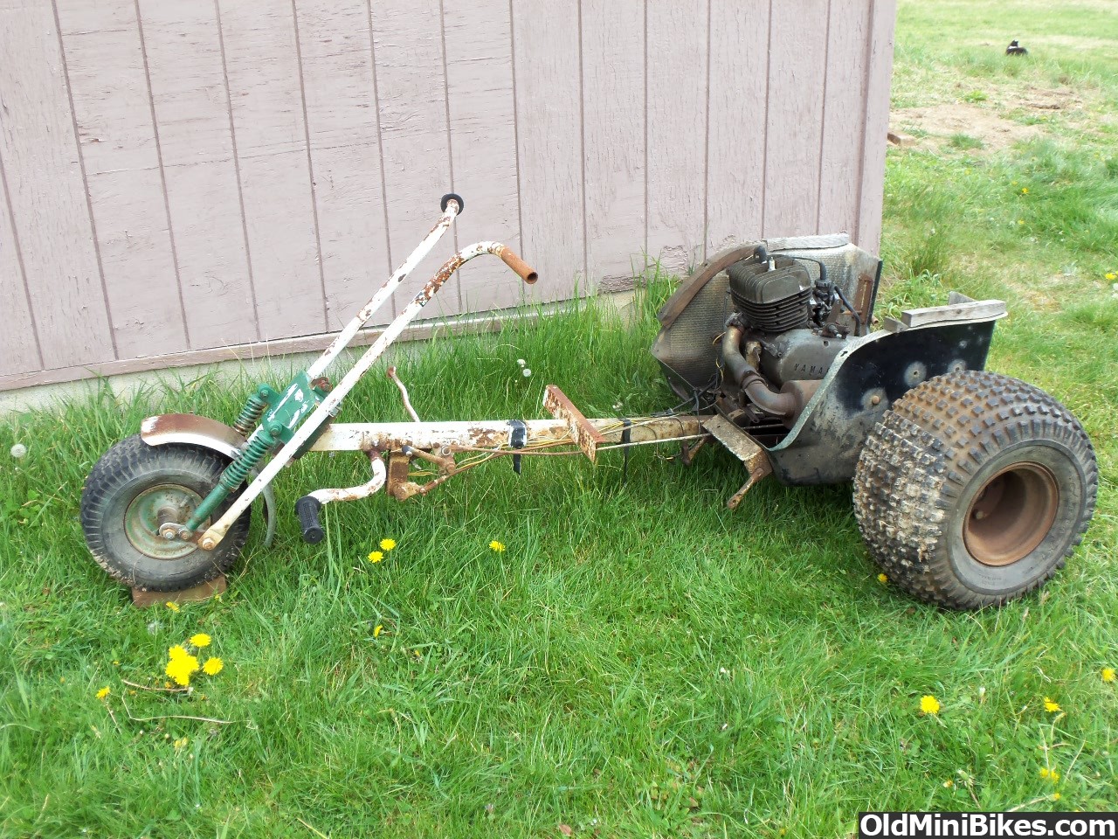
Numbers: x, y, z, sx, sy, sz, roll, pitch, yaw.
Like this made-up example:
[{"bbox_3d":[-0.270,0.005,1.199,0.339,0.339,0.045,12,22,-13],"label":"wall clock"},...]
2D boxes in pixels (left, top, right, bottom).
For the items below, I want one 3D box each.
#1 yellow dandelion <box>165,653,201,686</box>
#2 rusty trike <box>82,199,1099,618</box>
[{"bbox_3d":[-0.722,0.479,2.358,0.068,0.040,0.060,-2,23,1],"label":"yellow dandelion"},{"bbox_3d":[0.009,-0.064,2.740,2.080,0.825,1.200,-8,24,-17],"label":"rusty trike"}]

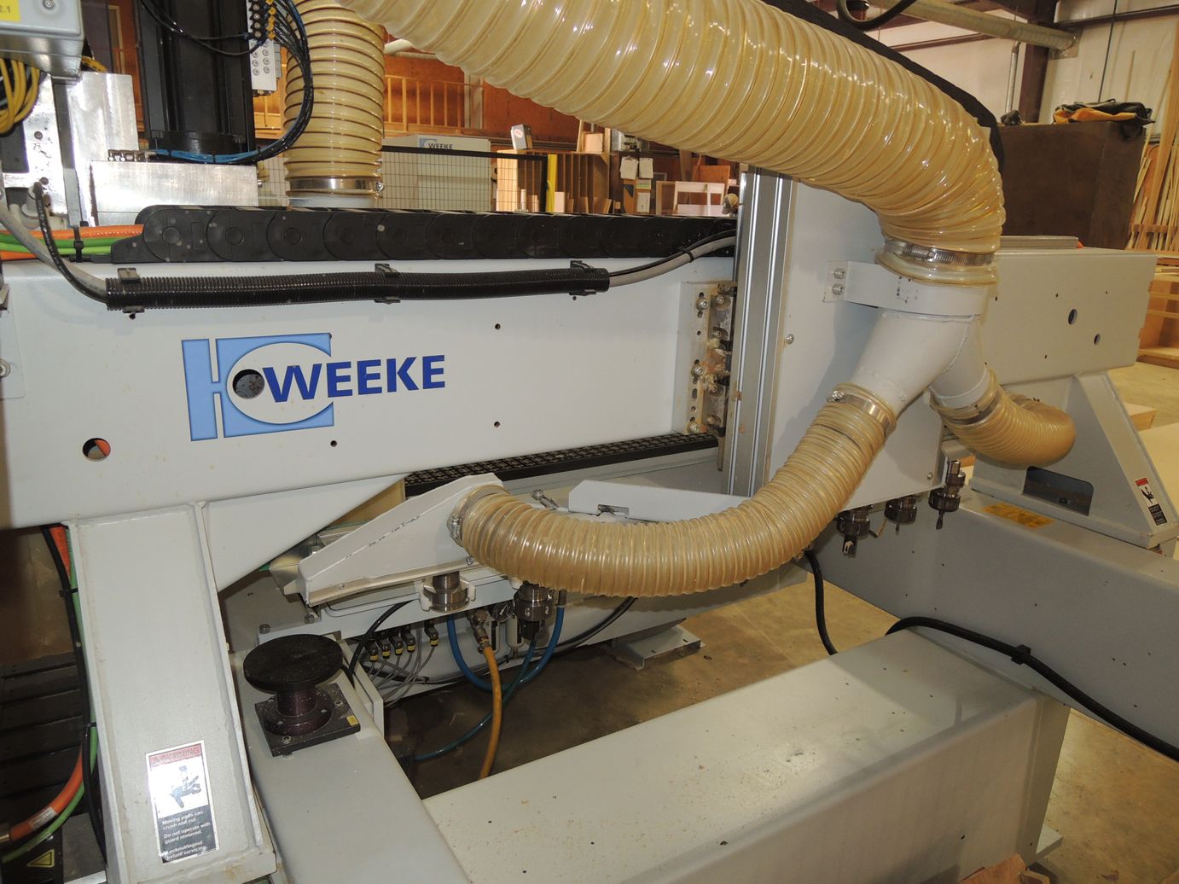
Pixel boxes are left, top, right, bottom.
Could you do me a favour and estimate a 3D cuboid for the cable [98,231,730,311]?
[{"bbox_3d":[-0.148,-0.238,1.091,0.880,0.103,0.052,-8,18,-30],"label":"cable"}]

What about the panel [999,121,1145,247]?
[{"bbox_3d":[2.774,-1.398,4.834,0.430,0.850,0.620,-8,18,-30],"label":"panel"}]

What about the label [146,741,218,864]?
[{"bbox_3d":[-0.437,0.387,0.879,0.056,0.113,0.003,-8,-18,-30],"label":"label"}]

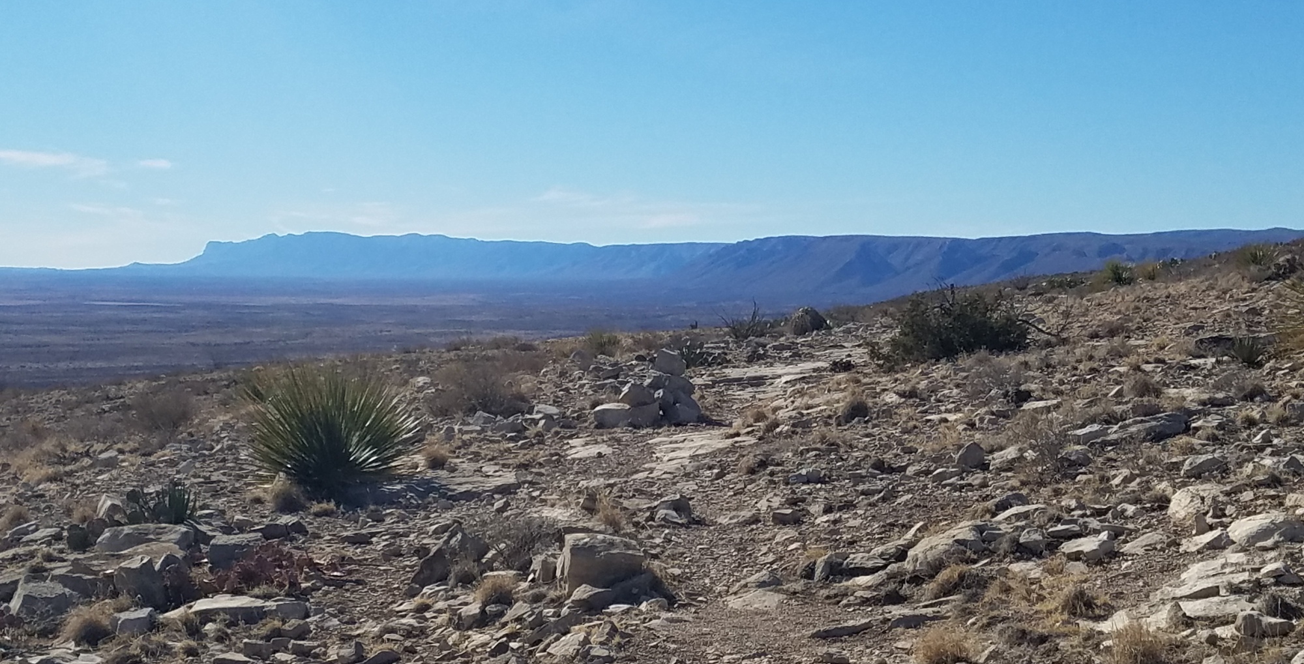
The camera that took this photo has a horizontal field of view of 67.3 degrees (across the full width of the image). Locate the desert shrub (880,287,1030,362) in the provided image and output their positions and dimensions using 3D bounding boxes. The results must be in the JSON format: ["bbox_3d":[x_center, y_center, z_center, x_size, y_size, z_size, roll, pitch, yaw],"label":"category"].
[{"bbox_3d":[5.634,-0.165,18.300,2.653,1.336,2.123,1,4,17],"label":"desert shrub"}]

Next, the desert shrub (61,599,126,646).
[{"bbox_3d":[-3.009,1.567,5.278,0.346,0.203,0.318,0,4,0],"label":"desert shrub"}]

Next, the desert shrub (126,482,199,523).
[{"bbox_3d":[-4.357,1.504,8.700,0.591,0.357,0.414,-2,4,-27],"label":"desert shrub"}]

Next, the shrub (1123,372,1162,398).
[{"bbox_3d":[5.870,0.634,11.720,0.463,0.282,0.426,0,4,0],"label":"shrub"}]

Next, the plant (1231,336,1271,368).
[{"bbox_3d":[8.552,0.280,14.000,0.497,0.440,0.448,2,4,31],"label":"plant"}]

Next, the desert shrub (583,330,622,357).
[{"bbox_3d":[-1.300,0.279,25.500,1.034,0.710,0.952,0,4,0],"label":"desert shrub"}]

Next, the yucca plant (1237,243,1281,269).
[{"bbox_3d":[18.582,-2.309,30.000,1.311,0.843,1.206,0,4,0],"label":"yucca plant"}]

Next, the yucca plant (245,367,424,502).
[{"bbox_3d":[-2.916,0.931,9.000,1.629,1.122,1.499,0,4,0],"label":"yucca plant"}]

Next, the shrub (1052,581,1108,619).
[{"bbox_3d":[2.011,1.252,4.600,0.237,0.140,0.213,2,4,24],"label":"shrub"}]

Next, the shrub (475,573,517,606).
[{"bbox_3d":[-0.859,1.418,5.399,0.241,0.148,0.222,0,4,0],"label":"shrub"}]

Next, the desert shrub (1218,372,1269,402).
[{"bbox_3d":[6.644,0.613,11.000,0.519,0.295,0.441,2,4,31],"label":"desert shrub"}]

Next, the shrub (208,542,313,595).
[{"bbox_3d":[-2.432,1.469,6.089,0.627,0.264,0.439,0,4,0],"label":"shrub"}]

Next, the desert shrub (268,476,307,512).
[{"bbox_3d":[-3.229,1.438,8.670,0.334,0.293,0.307,0,4,0],"label":"desert shrub"}]

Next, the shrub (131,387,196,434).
[{"bbox_3d":[-7.747,1.241,15.500,1.032,0.663,0.949,0,4,0],"label":"shrub"}]

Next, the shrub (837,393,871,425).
[{"bbox_3d":[2.350,0.890,11.410,0.392,0.345,0.360,0,4,0],"label":"shrub"}]

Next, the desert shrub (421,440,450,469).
[{"bbox_3d":[-2.319,1.318,10.515,0.317,0.281,0.292,0,4,0],"label":"desert shrub"}]

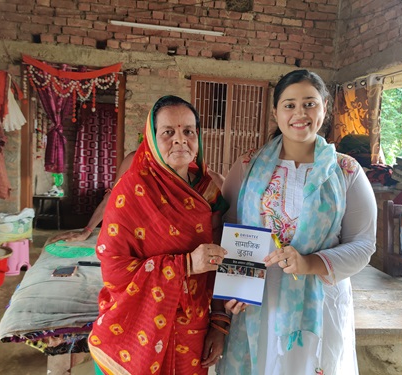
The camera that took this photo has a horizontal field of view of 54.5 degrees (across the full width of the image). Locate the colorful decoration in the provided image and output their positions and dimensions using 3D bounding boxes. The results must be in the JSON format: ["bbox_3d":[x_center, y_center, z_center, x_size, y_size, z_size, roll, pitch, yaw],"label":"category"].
[{"bbox_3d":[-1.304,-0.980,3.990,0.980,0.622,0.070,2,6,-11],"label":"colorful decoration"}]

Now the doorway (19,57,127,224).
[{"bbox_3d":[-1.342,-0.335,4.124,1.039,1.887,0.160,2,6,-11],"label":"doorway"}]

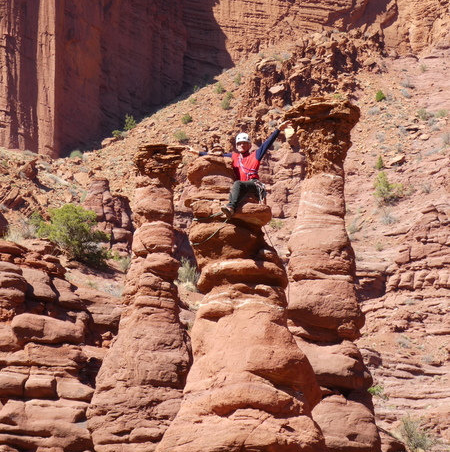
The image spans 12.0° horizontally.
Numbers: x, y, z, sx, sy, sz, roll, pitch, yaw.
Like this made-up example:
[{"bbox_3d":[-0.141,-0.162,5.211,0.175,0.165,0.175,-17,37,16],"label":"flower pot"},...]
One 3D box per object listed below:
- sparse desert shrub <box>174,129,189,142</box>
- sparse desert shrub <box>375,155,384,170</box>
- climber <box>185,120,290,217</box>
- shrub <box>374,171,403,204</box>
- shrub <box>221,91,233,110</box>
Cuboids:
[{"bbox_3d":[-1.417,-2.947,70.000,0.456,0.442,0.433,0,-4,0],"label":"sparse desert shrub"},{"bbox_3d":[3.954,-1.625,55.000,0.256,0.397,0.243,0,-4,0],"label":"sparse desert shrub"},{"bbox_3d":[0.192,-0.883,33.000,1.600,1.440,0.750,-1,-4,11],"label":"climber"},{"bbox_3d":[3.956,-0.931,52.000,0.677,0.798,0.644,0,-4,0],"label":"shrub"},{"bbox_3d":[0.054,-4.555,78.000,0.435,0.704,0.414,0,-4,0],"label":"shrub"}]

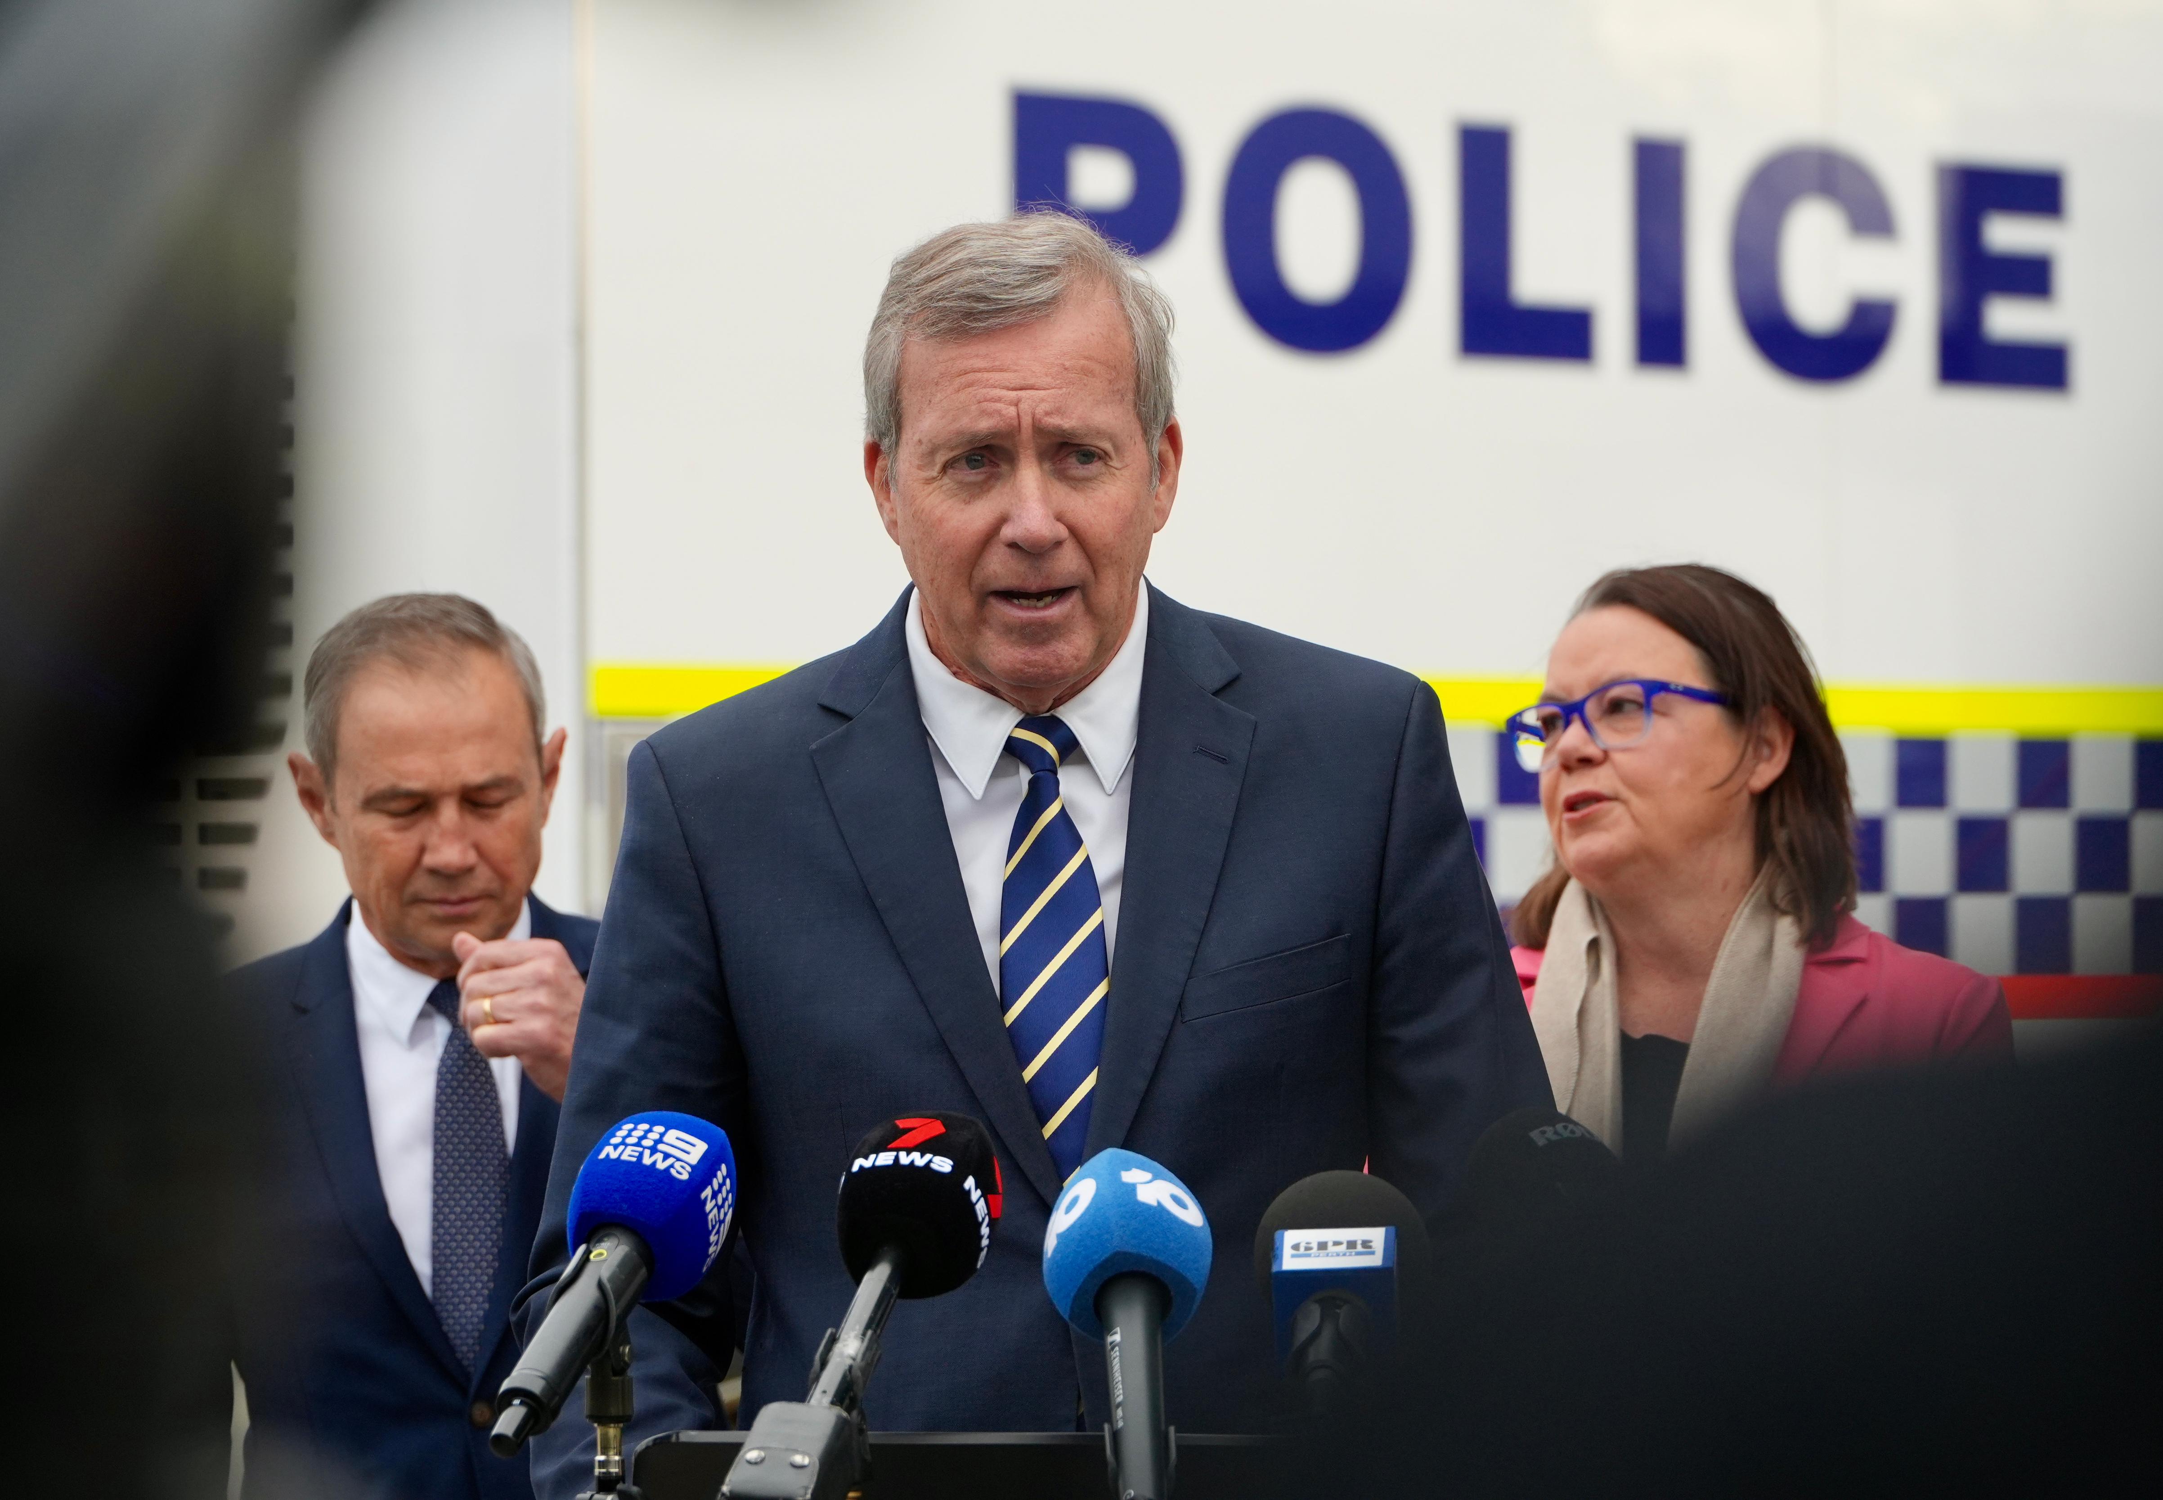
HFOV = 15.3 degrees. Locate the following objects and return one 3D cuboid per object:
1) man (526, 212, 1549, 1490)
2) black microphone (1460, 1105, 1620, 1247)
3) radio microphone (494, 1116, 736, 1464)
[{"bbox_3d":[-0.020,0.595,4.550,0.580,1.800,0.400,0,-1,-1],"label":"man"},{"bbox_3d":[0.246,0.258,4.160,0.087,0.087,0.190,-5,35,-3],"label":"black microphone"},{"bbox_3d":[-0.254,0.287,4.145,0.087,0.087,0.250,20,46,12],"label":"radio microphone"}]

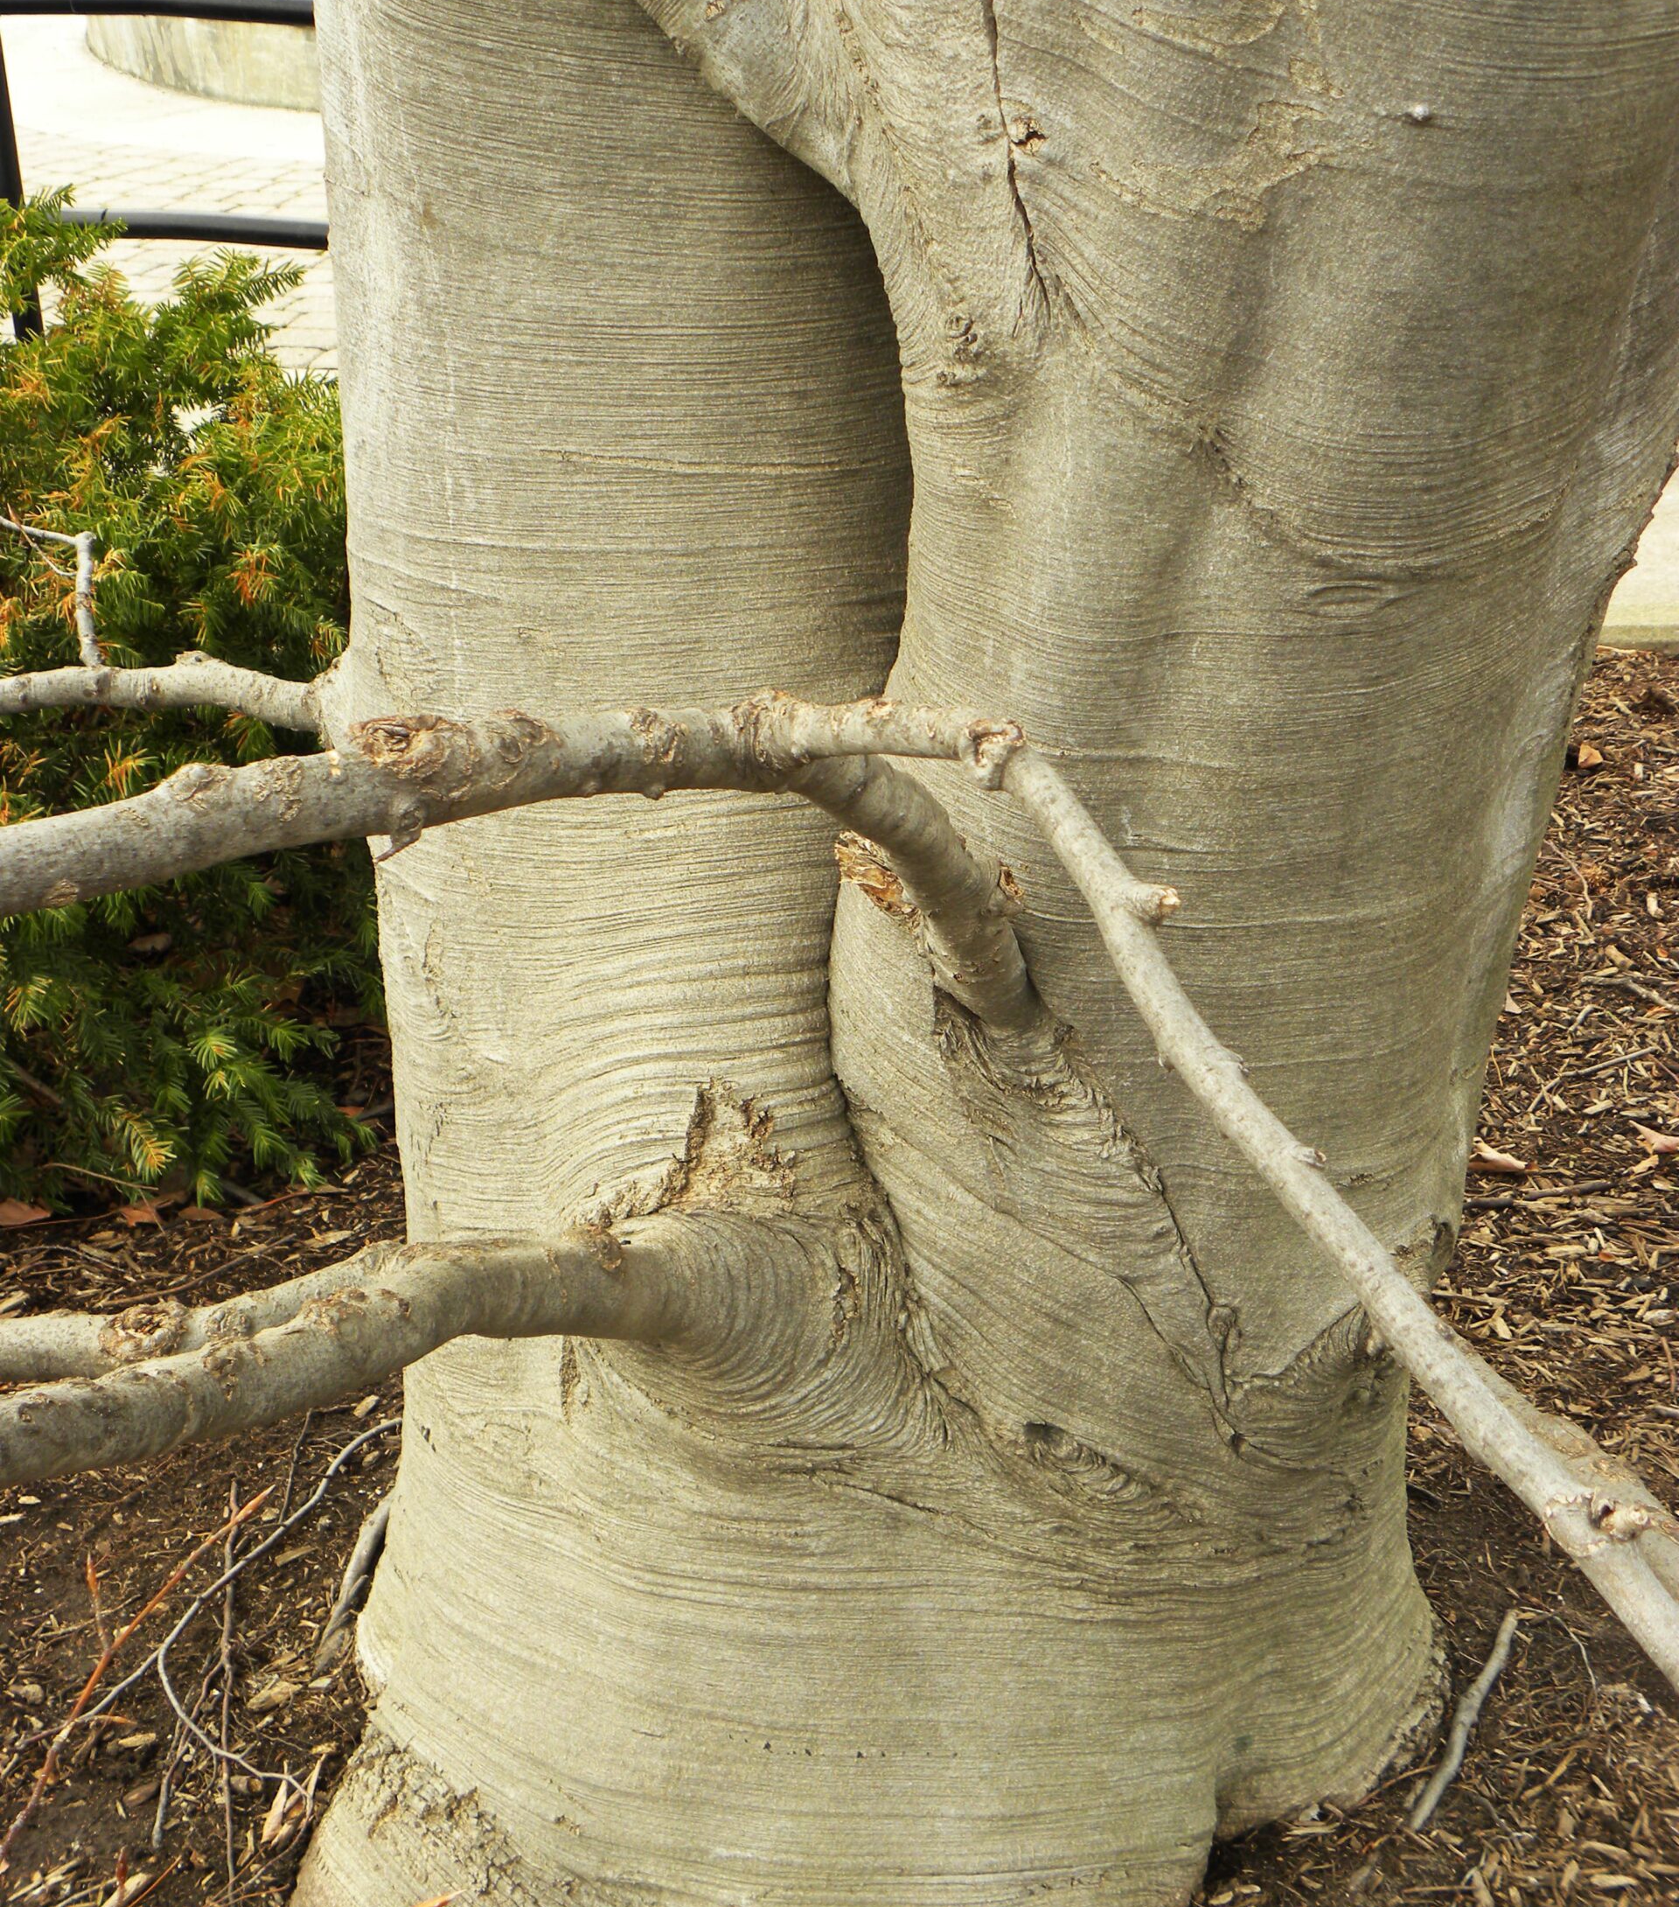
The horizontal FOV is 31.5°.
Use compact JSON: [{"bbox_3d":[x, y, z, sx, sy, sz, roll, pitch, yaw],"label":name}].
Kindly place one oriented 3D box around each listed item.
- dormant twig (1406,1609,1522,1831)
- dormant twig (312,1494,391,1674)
[{"bbox_3d":[0.477,0.579,2.268,0.024,0.021,0.248,11,28,24],"label":"dormant twig"},{"bbox_3d":[-0.397,0.508,2.435,0.030,0.026,0.249,2,25,5],"label":"dormant twig"}]

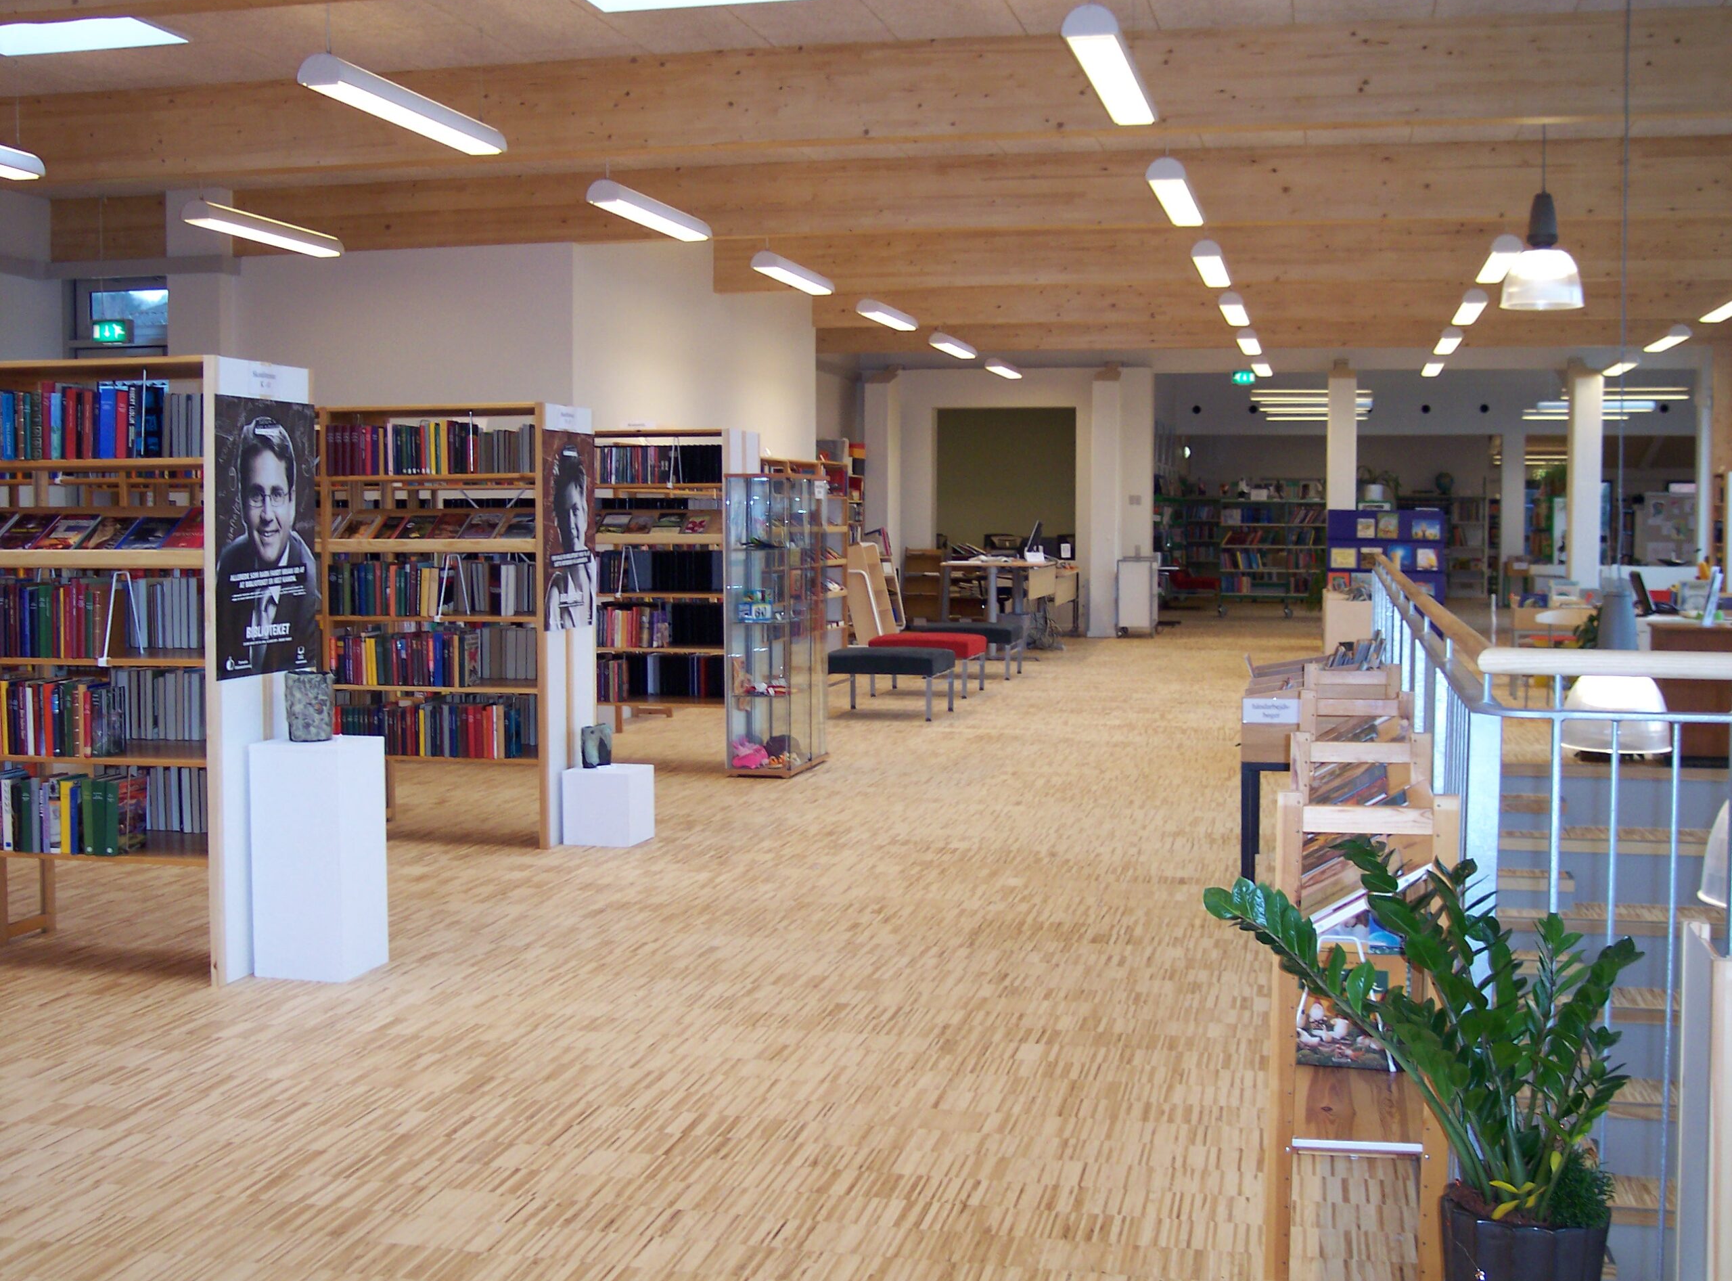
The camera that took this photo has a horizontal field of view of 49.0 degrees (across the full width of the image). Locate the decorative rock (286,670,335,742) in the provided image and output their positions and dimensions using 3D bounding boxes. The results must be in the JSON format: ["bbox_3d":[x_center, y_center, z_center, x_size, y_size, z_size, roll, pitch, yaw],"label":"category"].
[{"bbox_3d":[-1.691,0.198,5.834,0.148,0.215,0.120,-1,4,-16],"label":"decorative rock"}]

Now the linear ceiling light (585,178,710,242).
[{"bbox_3d":[-1.248,-2.515,11.190,0.197,0.113,1.575,1,4,14],"label":"linear ceiling light"}]

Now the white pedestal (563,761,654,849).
[{"bbox_3d":[-1.113,0.715,8.252,0.295,0.318,0.280,1,4,14],"label":"white pedestal"}]

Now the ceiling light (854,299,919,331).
[{"bbox_3d":[0.203,-2.891,16.929,0.197,0.113,1.575,1,4,14],"label":"ceiling light"}]

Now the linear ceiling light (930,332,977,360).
[{"bbox_3d":[0.925,-3.086,19.902,0.197,0.113,1.575,1,4,14],"label":"linear ceiling light"}]

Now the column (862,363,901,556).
[{"bbox_3d":[0.194,-1.712,23.364,0.310,3.195,0.520,1,4,14],"label":"column"}]

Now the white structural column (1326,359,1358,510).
[{"bbox_3d":[5.649,-1.640,22.572,0.318,3.310,0.450,1,4,14],"label":"white structural column"}]

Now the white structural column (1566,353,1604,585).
[{"bbox_3d":[8.292,-1.573,21.927,0.308,3.290,0.450,1,4,14],"label":"white structural column"}]

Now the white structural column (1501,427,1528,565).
[{"bbox_3d":[10.777,-2.020,31.671,0.356,2.902,0.360,1,4,14],"label":"white structural column"}]

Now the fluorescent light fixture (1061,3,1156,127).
[{"bbox_3d":[0.935,-2.133,7.108,0.193,0.108,1.520,1,4,14],"label":"fluorescent light fixture"}]

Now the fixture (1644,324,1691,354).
[{"bbox_3d":[7.270,-2.736,17.243,0.193,0.108,1.520,1,4,14],"label":"fixture"}]

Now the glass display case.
[{"bbox_3d":[-0.489,-0.095,10.601,0.352,1.636,0.745,1,4,14],"label":"glass display case"}]

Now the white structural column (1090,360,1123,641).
[{"bbox_3d":[2.890,-1.653,22.693,0.310,3.195,0.520,1,4,14],"label":"white structural column"}]

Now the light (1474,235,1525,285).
[{"bbox_3d":[4.297,-2.586,12.914,0.197,0.113,1.575,1,4,14],"label":"light"}]

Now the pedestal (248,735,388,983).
[{"bbox_3d":[-1.779,0.703,6.205,0.312,0.750,0.300,1,4,14],"label":"pedestal"}]

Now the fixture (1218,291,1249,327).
[{"bbox_3d":[3.151,-2.815,16.162,0.197,0.113,1.575,1,4,14],"label":"fixture"}]

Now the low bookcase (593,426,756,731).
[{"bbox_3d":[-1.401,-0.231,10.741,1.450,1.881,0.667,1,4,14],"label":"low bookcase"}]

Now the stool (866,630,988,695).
[{"bbox_3d":[0.524,0.203,15.824,0.815,0.485,0.800,1,4,14],"label":"stool"}]

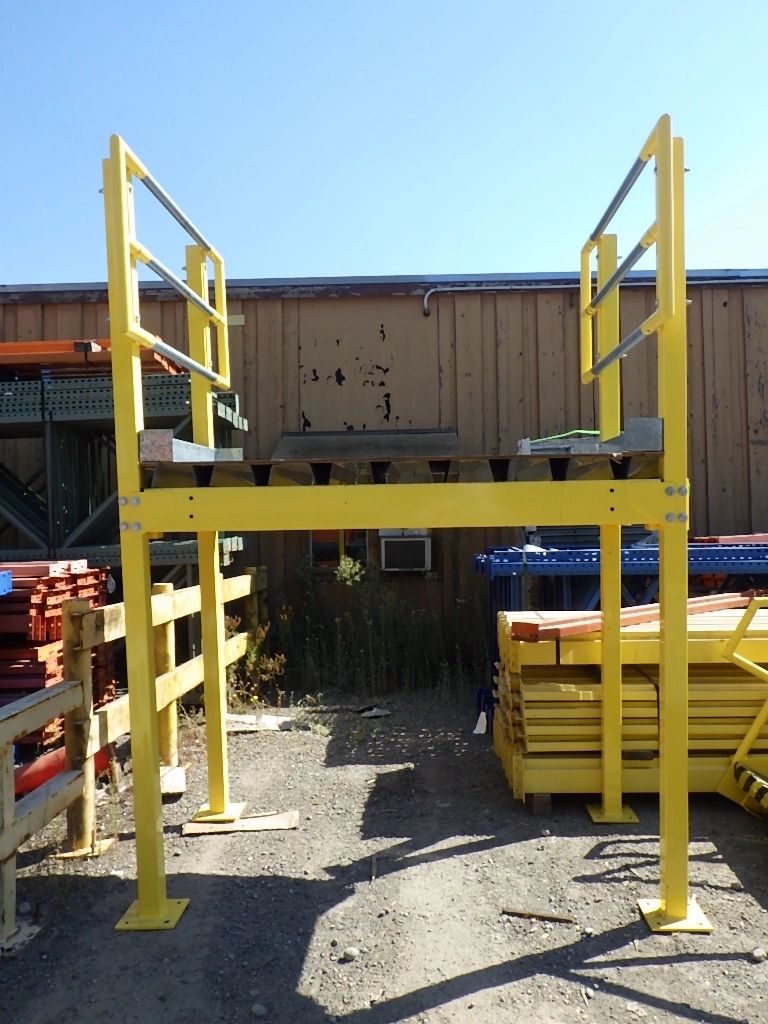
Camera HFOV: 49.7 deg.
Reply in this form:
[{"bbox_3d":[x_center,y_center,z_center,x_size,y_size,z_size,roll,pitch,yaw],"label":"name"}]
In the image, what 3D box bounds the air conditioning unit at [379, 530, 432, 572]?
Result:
[{"bbox_3d":[0.197,0.355,7.250,0.435,0.310,0.360,-1,-1,0],"label":"air conditioning unit"}]

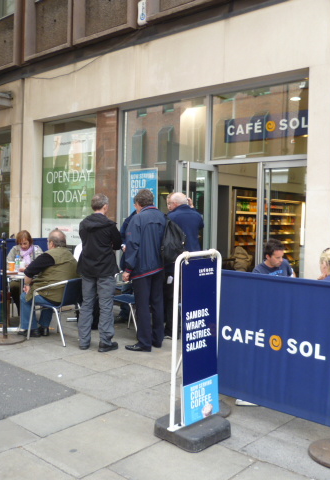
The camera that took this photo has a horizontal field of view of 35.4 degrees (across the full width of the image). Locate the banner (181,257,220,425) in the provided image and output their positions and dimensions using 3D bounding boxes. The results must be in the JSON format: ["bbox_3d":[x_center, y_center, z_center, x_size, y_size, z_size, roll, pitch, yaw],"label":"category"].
[{"bbox_3d":[0.255,0.694,3.596,0.040,1.136,0.394,3,3,41],"label":"banner"}]

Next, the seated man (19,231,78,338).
[{"bbox_3d":[-1.371,0.514,6.177,0.800,1.290,0.560,3,3,35],"label":"seated man"}]

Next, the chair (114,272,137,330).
[{"bbox_3d":[-0.387,0.798,6.458,0.580,0.750,0.550,3,3,35],"label":"chair"}]

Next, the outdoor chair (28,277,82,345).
[{"bbox_3d":[-1.203,0.803,6.153,0.570,0.760,0.550,3,3,31],"label":"outdoor chair"}]

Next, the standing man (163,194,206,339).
[{"bbox_3d":[0.246,0.294,6.356,0.520,1.760,0.380,1,3,-18],"label":"standing man"}]

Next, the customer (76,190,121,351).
[{"bbox_3d":[-0.719,0.336,5.761,0.500,1.730,0.370,2,3,22],"label":"customer"}]

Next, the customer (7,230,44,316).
[{"bbox_3d":[-1.896,0.493,7.028,0.480,1.230,0.640,1,2,-2],"label":"customer"}]

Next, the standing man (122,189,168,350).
[{"bbox_3d":[-0.219,0.323,5.674,0.510,1.760,0.370,0,3,-30],"label":"standing man"}]

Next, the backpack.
[{"bbox_3d":[0.103,0.011,5.620,0.210,0.480,0.290,3,3,41],"label":"backpack"}]

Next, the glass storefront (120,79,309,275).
[{"bbox_3d":[0.437,-0.363,6.996,3.105,3.050,0.200,3,3,41],"label":"glass storefront"}]

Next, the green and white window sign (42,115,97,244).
[{"bbox_3d":[-1.685,-0.847,8.919,1.500,2.470,0.080,4,3,43],"label":"green and white window sign"}]

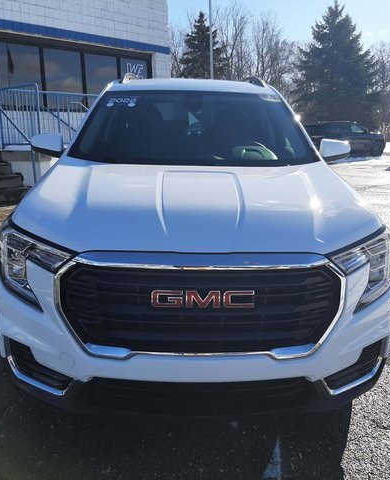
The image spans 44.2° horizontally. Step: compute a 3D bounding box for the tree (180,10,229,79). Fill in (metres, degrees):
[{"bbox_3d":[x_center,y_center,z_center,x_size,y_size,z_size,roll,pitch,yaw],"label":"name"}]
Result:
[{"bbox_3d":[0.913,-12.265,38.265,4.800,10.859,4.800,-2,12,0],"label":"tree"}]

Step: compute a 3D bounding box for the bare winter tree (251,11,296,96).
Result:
[{"bbox_3d":[6.468,-12.911,39.651,4.600,11.174,4.600,-2,12,0],"label":"bare winter tree"}]

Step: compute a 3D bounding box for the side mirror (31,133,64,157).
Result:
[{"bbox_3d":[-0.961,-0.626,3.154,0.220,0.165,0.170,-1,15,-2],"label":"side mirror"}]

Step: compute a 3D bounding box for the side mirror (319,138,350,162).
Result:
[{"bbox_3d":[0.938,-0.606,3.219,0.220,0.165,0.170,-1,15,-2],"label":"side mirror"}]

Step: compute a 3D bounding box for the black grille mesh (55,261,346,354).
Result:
[{"bbox_3d":[0.026,0.260,1.848,1.090,0.375,0.150,-1,15,-2],"label":"black grille mesh"}]

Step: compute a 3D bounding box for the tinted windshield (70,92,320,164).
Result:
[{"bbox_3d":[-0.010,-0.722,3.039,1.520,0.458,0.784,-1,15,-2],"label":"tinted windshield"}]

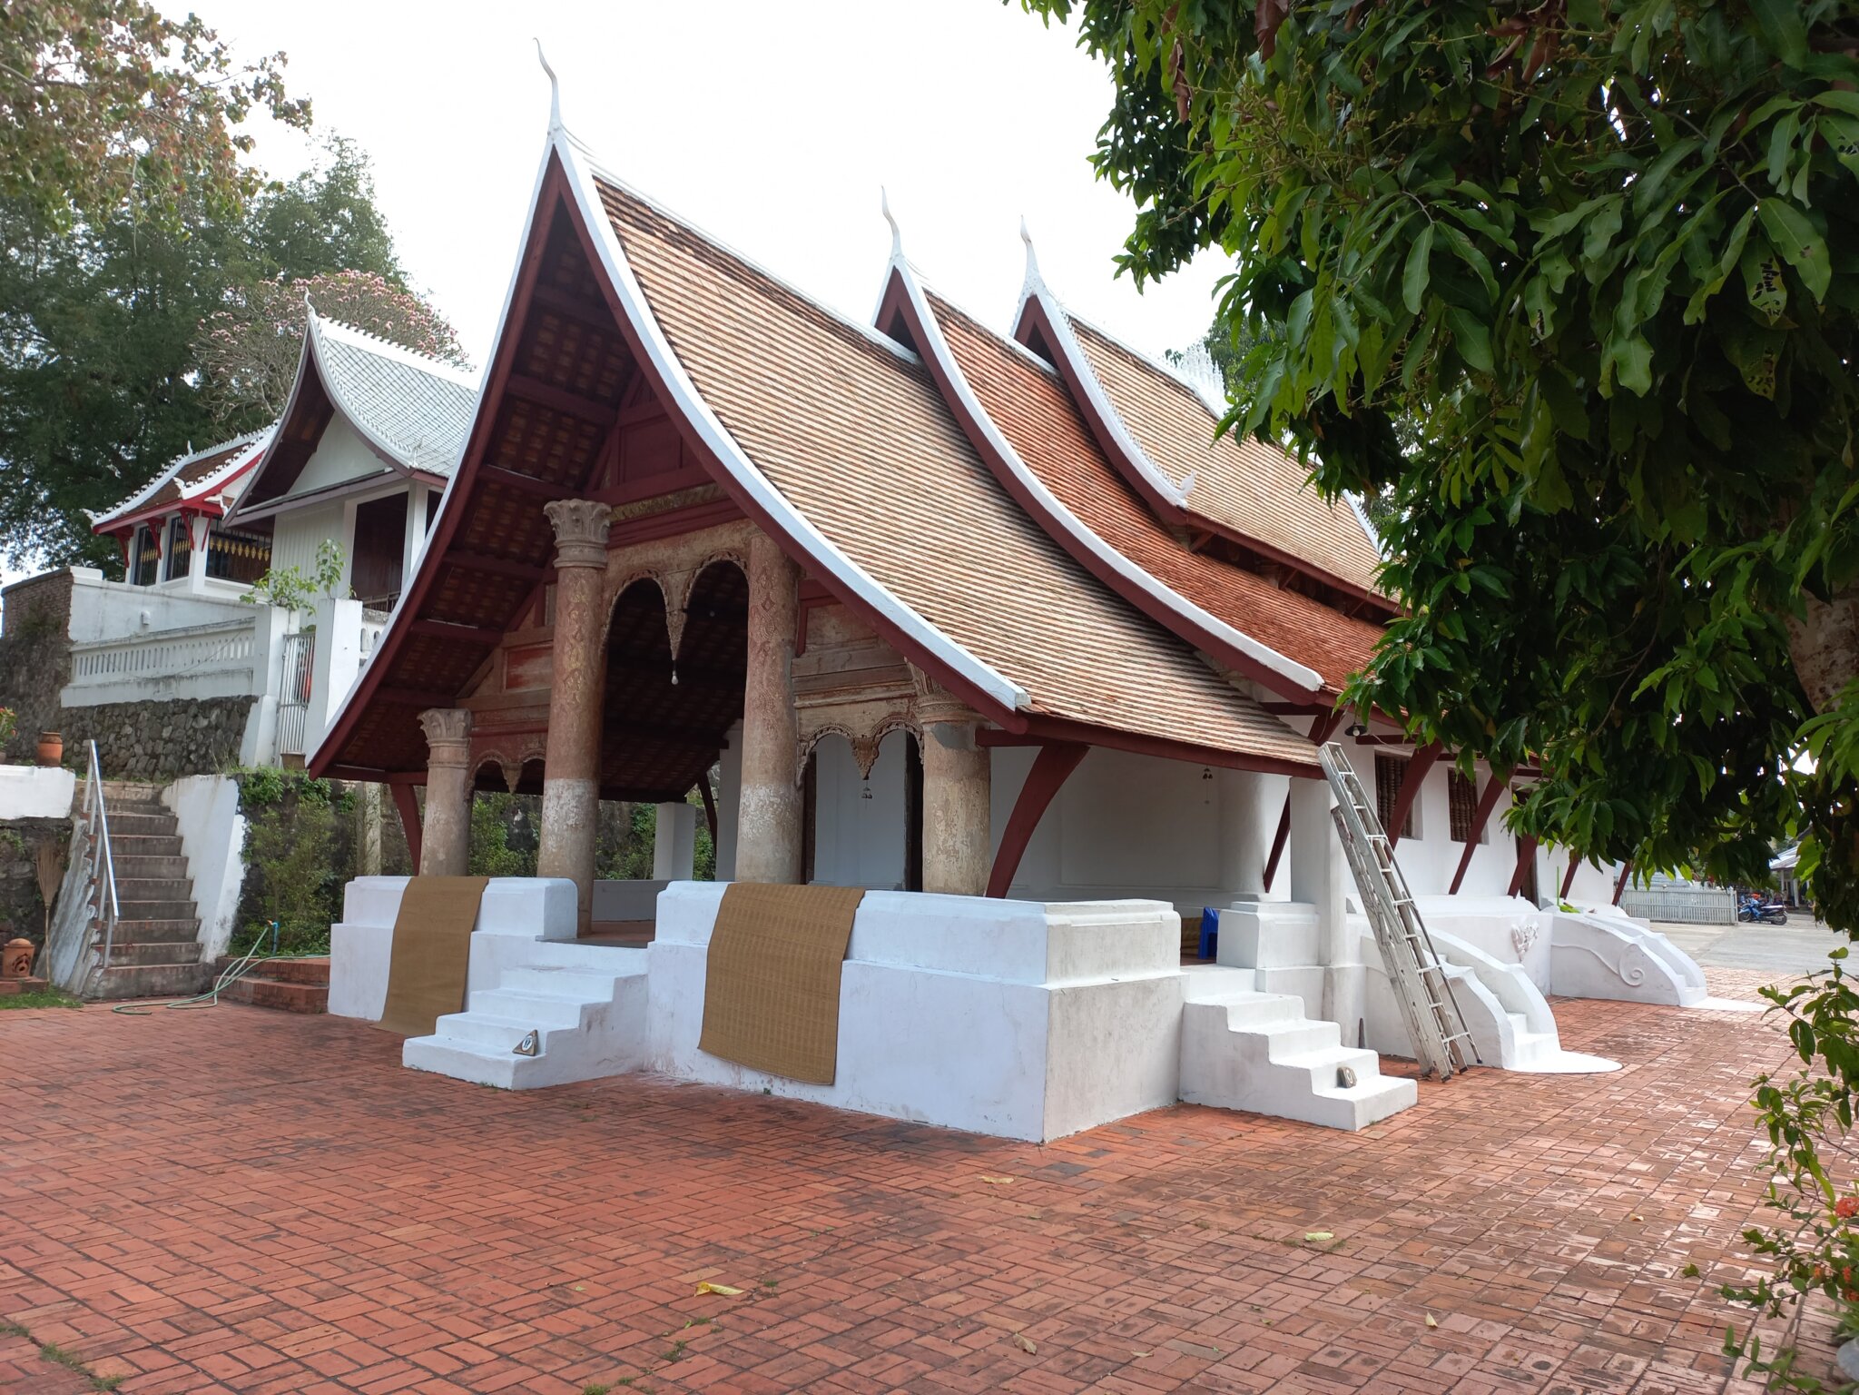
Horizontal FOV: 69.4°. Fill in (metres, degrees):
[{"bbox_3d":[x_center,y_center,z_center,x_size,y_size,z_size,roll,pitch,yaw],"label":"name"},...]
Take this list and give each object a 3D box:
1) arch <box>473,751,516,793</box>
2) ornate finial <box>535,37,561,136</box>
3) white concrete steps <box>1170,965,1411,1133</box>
[{"bbox_3d":[-3.974,0.677,12.223,0.640,0.380,0.130,-4,-9,38],"label":"arch"},{"bbox_3d":[-2.882,-4.647,10.183,0.080,0.680,0.250,-4,-9,38],"label":"ornate finial"},{"bbox_3d":[2.458,2.321,9.081,1.300,0.830,1.210,-4,-9,38],"label":"white concrete steps"}]

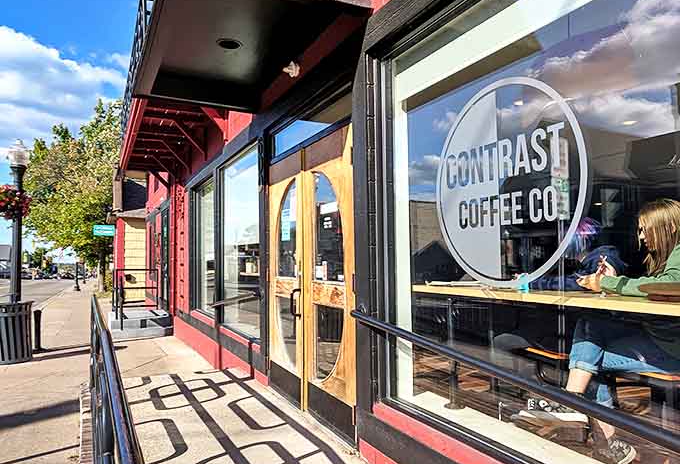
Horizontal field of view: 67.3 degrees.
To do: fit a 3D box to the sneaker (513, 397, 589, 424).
[{"bbox_3d":[0.936,0.791,2.270,0.285,0.115,0.105,-1,-3,3],"label":"sneaker"}]

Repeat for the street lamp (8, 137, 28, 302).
[{"bbox_3d":[-5.825,0.249,9.189,0.380,3.870,0.380,1,-3,-25],"label":"street lamp"}]

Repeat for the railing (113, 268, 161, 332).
[{"bbox_3d":[-4.708,1.505,12.093,1.120,1.220,2.600,1,-3,-25],"label":"railing"}]

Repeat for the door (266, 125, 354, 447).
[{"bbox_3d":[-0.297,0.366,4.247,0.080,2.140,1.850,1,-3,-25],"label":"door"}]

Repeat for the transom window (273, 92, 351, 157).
[{"bbox_3d":[-0.265,-0.865,4.257,0.070,0.250,1.780,1,-3,-25],"label":"transom window"}]

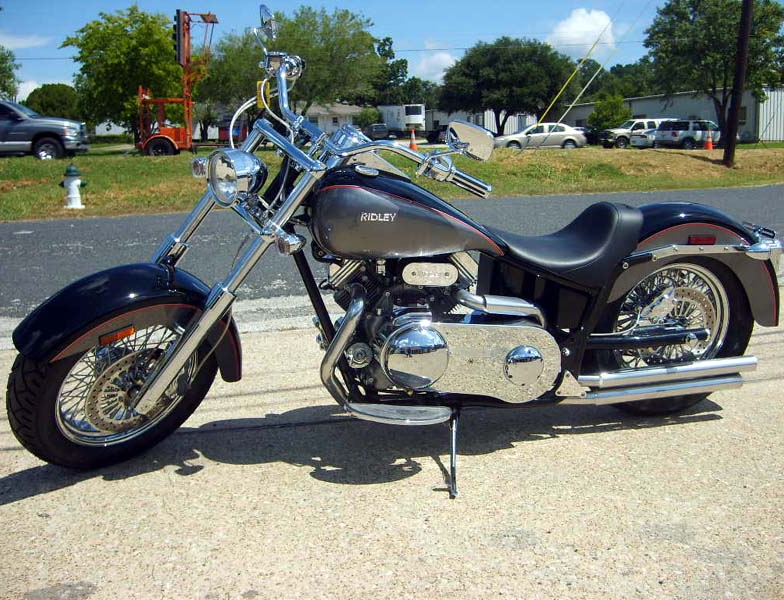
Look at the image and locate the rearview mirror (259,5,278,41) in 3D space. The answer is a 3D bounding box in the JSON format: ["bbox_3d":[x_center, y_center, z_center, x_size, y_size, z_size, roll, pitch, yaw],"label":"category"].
[{"bbox_3d":[-0.400,-0.875,2.571,0.045,0.097,0.134,-11,40,-23],"label":"rearview mirror"}]

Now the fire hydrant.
[{"bbox_3d":[-4.637,-1.658,11.865,0.380,0.650,0.380,-4,12,-17],"label":"fire hydrant"}]

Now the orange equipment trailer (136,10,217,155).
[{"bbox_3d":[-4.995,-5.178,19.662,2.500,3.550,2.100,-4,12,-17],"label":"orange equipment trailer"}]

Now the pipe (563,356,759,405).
[{"bbox_3d":[0.845,0.250,2.545,0.670,0.125,0.090,-4,15,-12],"label":"pipe"}]

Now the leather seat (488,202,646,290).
[{"bbox_3d":[0.541,-0.182,2.573,0.510,0.240,0.330,-4,15,-12],"label":"leather seat"}]

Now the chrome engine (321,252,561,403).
[{"bbox_3d":[0.117,0.056,2.521,0.745,0.434,0.420,-4,17,-16],"label":"chrome engine"}]

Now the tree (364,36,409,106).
[{"bbox_3d":[-0.402,-20.266,79.056,5.800,10.500,5.800,0,12,0],"label":"tree"}]

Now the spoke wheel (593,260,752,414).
[{"bbox_3d":[0.919,0.077,2.727,0.650,0.650,0.150,-4,15,-12],"label":"spoke wheel"}]

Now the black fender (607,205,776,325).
[{"bbox_3d":[0.997,-0.117,2.692,0.710,0.430,0.215,-4,15,-12],"label":"black fender"}]

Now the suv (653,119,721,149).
[{"bbox_3d":[16.241,-9.354,46.181,4.750,1.800,1.900,-3,12,-11],"label":"suv"}]

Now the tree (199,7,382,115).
[{"bbox_3d":[-6.691,-14.696,53.105,12.039,8.683,11.437,0,12,0],"label":"tree"}]

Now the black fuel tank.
[{"bbox_3d":[0.052,-0.268,2.441,0.615,0.280,0.340,-4,15,-12],"label":"black fuel tank"}]

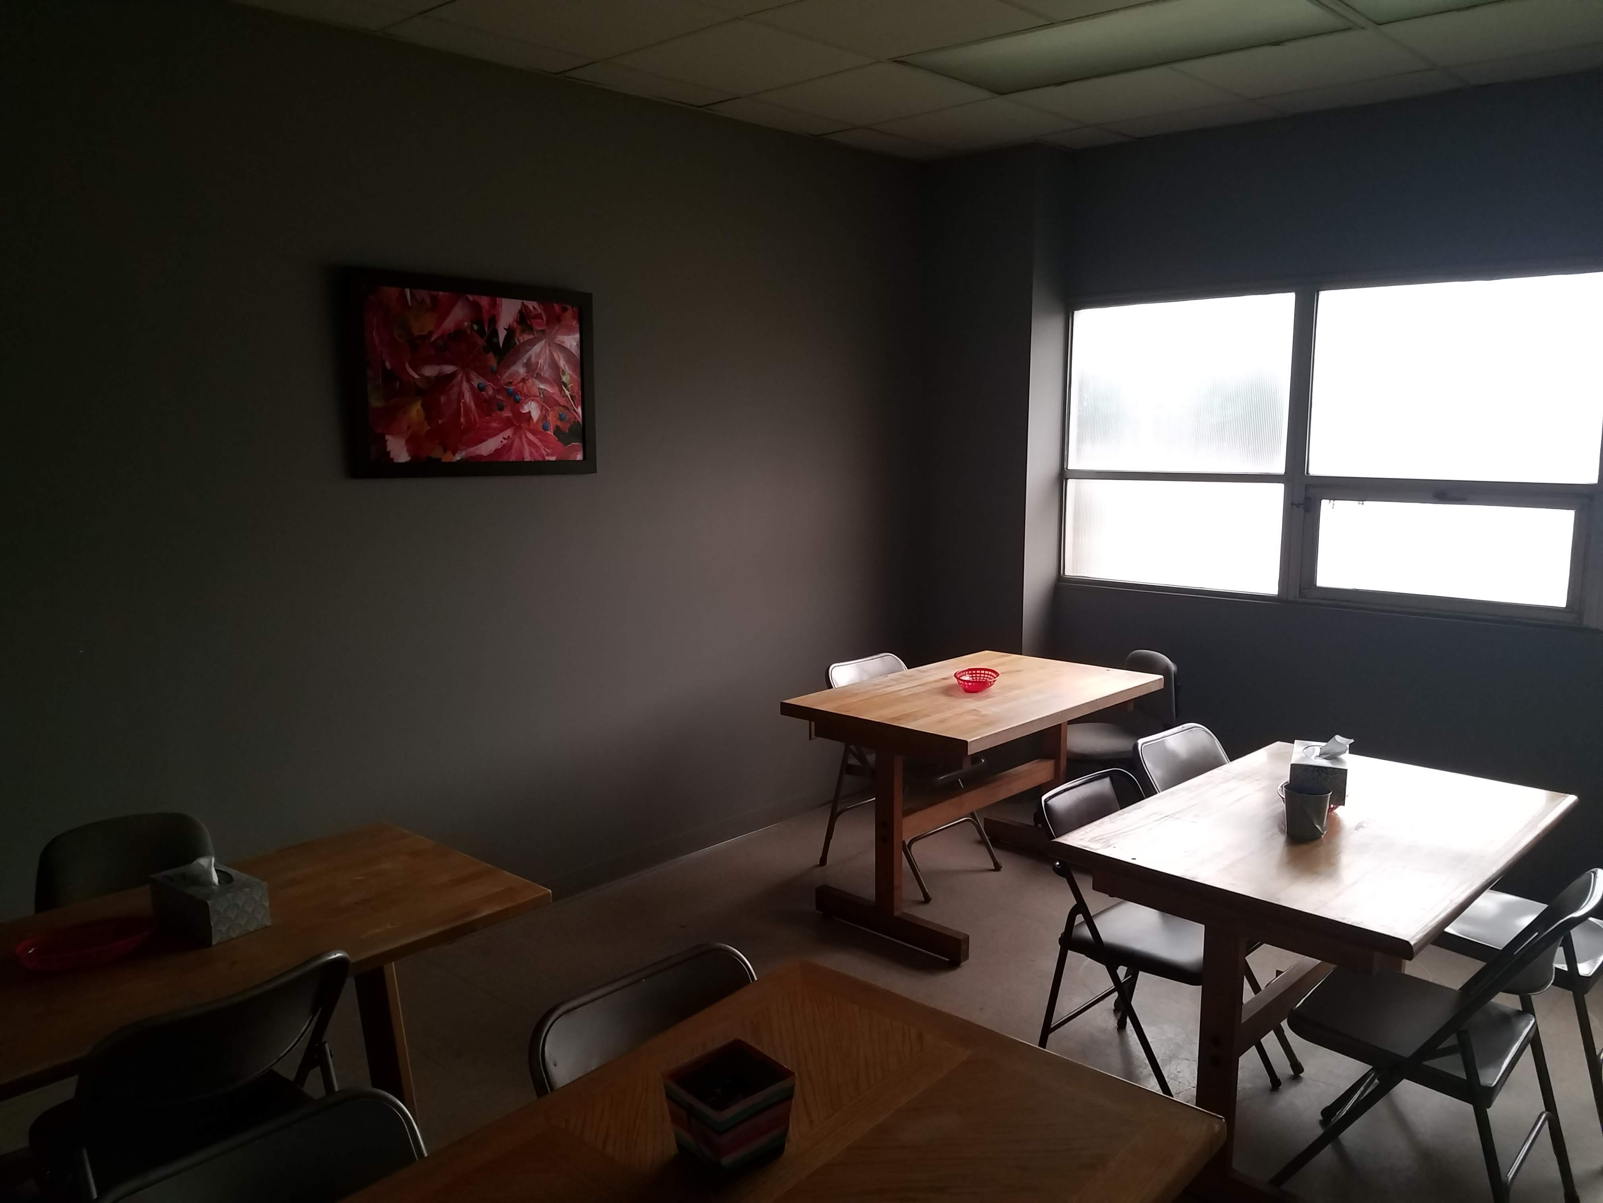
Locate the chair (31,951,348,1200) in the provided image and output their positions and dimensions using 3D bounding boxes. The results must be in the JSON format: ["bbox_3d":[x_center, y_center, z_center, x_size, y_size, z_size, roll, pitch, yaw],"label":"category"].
[{"bbox_3d":[-1.091,0.982,2.141,0.510,0.760,0.460,7,11,39],"label":"chair"}]

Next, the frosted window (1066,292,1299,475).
[{"bbox_3d":[1.493,-0.854,4.831,0.937,0.671,0.050,9,13,43],"label":"frosted window"}]

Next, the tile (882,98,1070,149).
[{"bbox_3d":[0.661,-1.790,4.540,0.605,0.020,0.605,8,12,43],"label":"tile"}]

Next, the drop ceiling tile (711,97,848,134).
[{"bbox_3d":[-0.068,-1.764,4.372,0.216,0.020,0.594,9,13,43],"label":"drop ceiling tile"}]

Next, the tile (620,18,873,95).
[{"bbox_3d":[-0.174,-1.656,3.688,0.605,0.020,0.605,8,12,43],"label":"tile"}]

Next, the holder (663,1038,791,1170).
[{"bbox_3d":[-0.092,0.662,1.554,0.123,0.108,0.123,-8,12,-42],"label":"holder"}]

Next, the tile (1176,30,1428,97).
[{"bbox_3d":[1.543,-1.658,3.699,0.594,0.020,0.594,9,13,43],"label":"tile"}]

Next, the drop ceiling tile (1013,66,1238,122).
[{"bbox_3d":[1.110,-1.728,4.135,0.605,0.020,0.605,8,12,43],"label":"drop ceiling tile"}]

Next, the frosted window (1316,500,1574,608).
[{"bbox_3d":[2.211,-0.177,4.188,0.810,0.320,0.030,8,12,43],"label":"frosted window"}]

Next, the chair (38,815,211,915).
[{"bbox_3d":[-1.323,0.887,2.577,0.540,0.780,0.450,9,13,43],"label":"chair"}]

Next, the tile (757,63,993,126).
[{"bbox_3d":[0.238,-1.718,4.087,0.594,0.020,0.594,9,13,43],"label":"tile"}]

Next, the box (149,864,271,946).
[{"bbox_3d":[-1.109,0.562,2.262,0.207,0.085,0.112,6,11,36],"label":"box"}]

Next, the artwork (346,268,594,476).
[{"bbox_3d":[-0.991,-0.683,3.704,0.030,0.587,0.851,9,13,43],"label":"artwork"}]

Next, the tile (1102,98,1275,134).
[{"bbox_3d":[1.418,-1.777,4.445,0.605,0.020,0.275,8,12,43],"label":"tile"}]

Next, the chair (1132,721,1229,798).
[{"bbox_3d":[1.216,0.764,3.294,0.530,0.770,0.480,9,13,43],"label":"chair"}]

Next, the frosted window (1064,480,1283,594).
[{"bbox_3d":[1.496,-0.275,4.926,0.942,0.424,0.050,9,13,43],"label":"frosted window"}]

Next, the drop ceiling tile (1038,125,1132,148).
[{"bbox_3d":[1.116,-1.829,4.744,0.228,0.020,0.330,9,13,43],"label":"drop ceiling tile"}]

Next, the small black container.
[{"bbox_3d":[1.127,0.472,2.681,0.104,0.108,0.104,9,13,43],"label":"small black container"}]

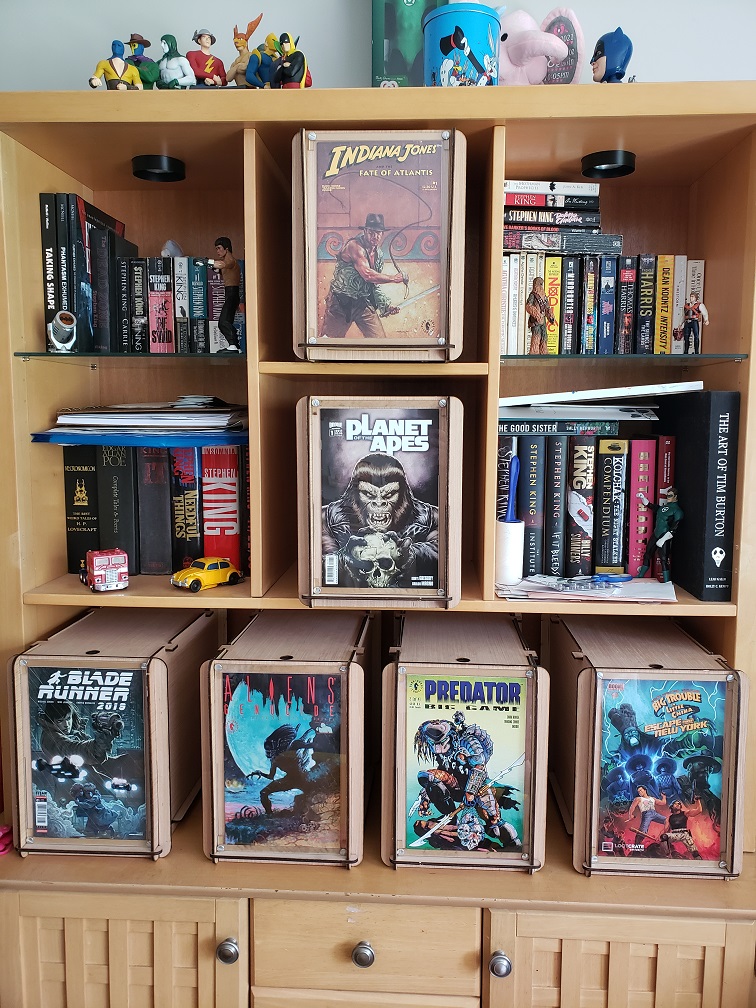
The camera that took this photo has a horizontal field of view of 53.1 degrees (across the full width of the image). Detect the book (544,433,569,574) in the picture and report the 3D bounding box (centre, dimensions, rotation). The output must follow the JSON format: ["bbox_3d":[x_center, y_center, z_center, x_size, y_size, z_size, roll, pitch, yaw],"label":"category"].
[{"bbox_3d":[0.300,0.004,1.343,0.035,0.243,0.160,1,6,3],"label":"book"}]

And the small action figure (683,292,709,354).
[{"bbox_3d":[0.477,-0.271,1.147,0.044,0.095,0.028,2,7,15],"label":"small action figure"}]

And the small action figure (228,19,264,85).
[{"bbox_3d":[-0.196,-0.648,1.121,0.055,0.146,0.045,5,8,33],"label":"small action figure"}]

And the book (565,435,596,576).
[{"bbox_3d":[0.342,0.005,1.340,0.044,0.243,0.160,1,6,3],"label":"book"}]

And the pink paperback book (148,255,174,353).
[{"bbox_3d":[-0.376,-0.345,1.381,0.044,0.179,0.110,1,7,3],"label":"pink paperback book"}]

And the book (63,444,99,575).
[{"bbox_3d":[-0.513,-0.002,1.408,0.061,0.237,0.157,1,7,3],"label":"book"}]

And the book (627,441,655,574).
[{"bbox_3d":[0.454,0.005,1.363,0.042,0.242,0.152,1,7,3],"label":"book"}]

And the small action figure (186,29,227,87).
[{"bbox_3d":[-0.259,-0.653,1.142,0.053,0.117,0.050,-1,6,-17],"label":"small action figure"}]

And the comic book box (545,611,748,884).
[{"bbox_3d":[0.405,0.360,1.233,0.233,0.303,0.355,1,7,4],"label":"comic book box"}]

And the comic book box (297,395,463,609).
[{"bbox_3d":[0.009,-0.018,1.254,0.233,0.303,0.355,1,7,2],"label":"comic book box"}]

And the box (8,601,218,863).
[{"bbox_3d":[-0.413,0.357,1.278,0.238,0.306,0.352,1,6,3],"label":"box"}]

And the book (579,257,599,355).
[{"bbox_3d":[0.344,-0.322,1.279,0.029,0.171,0.106,1,6,3],"label":"book"}]

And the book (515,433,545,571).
[{"bbox_3d":[0.259,0.004,1.345,0.045,0.243,0.160,1,6,3],"label":"book"}]

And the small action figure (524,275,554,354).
[{"bbox_3d":[0.249,-0.285,1.166,0.031,0.126,0.035,-3,6,-27],"label":"small action figure"}]

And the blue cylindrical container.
[{"bbox_3d":[0.128,-0.664,1.172,0.119,0.146,0.119,1,7,3],"label":"blue cylindrical container"}]

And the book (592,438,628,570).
[{"bbox_3d":[0.393,0.007,1.338,0.047,0.240,0.160,1,6,3],"label":"book"}]

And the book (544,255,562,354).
[{"bbox_3d":[0.292,-0.323,1.304,0.027,0.174,0.107,1,6,3],"label":"book"}]

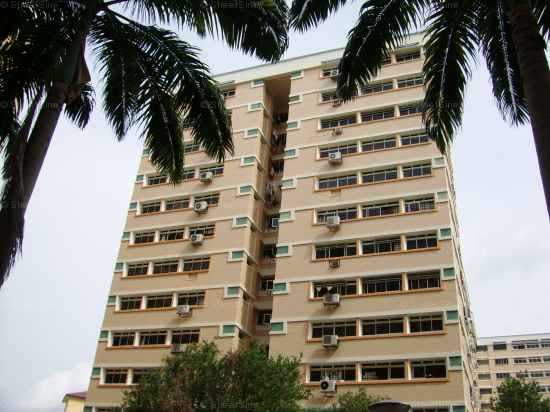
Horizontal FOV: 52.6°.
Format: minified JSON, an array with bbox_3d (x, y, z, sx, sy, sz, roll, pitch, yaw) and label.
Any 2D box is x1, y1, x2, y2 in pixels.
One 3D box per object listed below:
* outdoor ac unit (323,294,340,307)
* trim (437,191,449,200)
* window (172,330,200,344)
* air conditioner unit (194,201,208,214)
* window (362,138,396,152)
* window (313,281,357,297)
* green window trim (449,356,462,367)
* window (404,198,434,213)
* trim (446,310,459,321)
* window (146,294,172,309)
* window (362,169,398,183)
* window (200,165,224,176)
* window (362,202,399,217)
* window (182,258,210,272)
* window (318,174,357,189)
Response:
[{"bbox_3d":[3.459,5.699,33.907,0.880,0.600,0.360,-7,-33,20],"label":"outdoor ac unit"},{"bbox_3d":[11.113,-0.679,36.834,0.680,0.550,0.100,-7,-33,20],"label":"trim"},{"bbox_3d":[-6.345,9.315,39.195,2.280,1.130,0.150,-8,-32,21],"label":"window"},{"bbox_3d":[-5.806,-0.010,43.615,0.920,0.650,0.350,-8,-33,20],"label":"air conditioner unit"},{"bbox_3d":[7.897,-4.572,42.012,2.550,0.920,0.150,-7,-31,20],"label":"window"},{"bbox_3d":[3.812,5.329,35.313,2.860,1.070,0.140,-7,-33,20],"label":"window"},{"bbox_3d":[10.422,8.979,32.098,0.750,0.570,0.100,-7,-31,20],"label":"green window trim"},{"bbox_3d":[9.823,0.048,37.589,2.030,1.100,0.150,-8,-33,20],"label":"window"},{"bbox_3d":[10.480,6.464,32.763,0.700,0.570,0.120,-8,-33,20],"label":"trim"},{"bbox_3d":[-8.191,6.857,39.671,2.180,1.060,0.140,-7,-33,20],"label":"window"},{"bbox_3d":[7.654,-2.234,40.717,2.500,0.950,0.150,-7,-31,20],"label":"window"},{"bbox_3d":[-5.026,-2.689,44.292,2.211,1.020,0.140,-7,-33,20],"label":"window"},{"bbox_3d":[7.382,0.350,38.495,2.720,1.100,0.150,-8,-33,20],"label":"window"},{"bbox_3d":[-5.614,4.317,40.144,2.170,1.170,0.100,-7,-33,20],"label":"window"},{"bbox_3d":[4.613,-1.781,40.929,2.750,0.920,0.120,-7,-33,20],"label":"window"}]

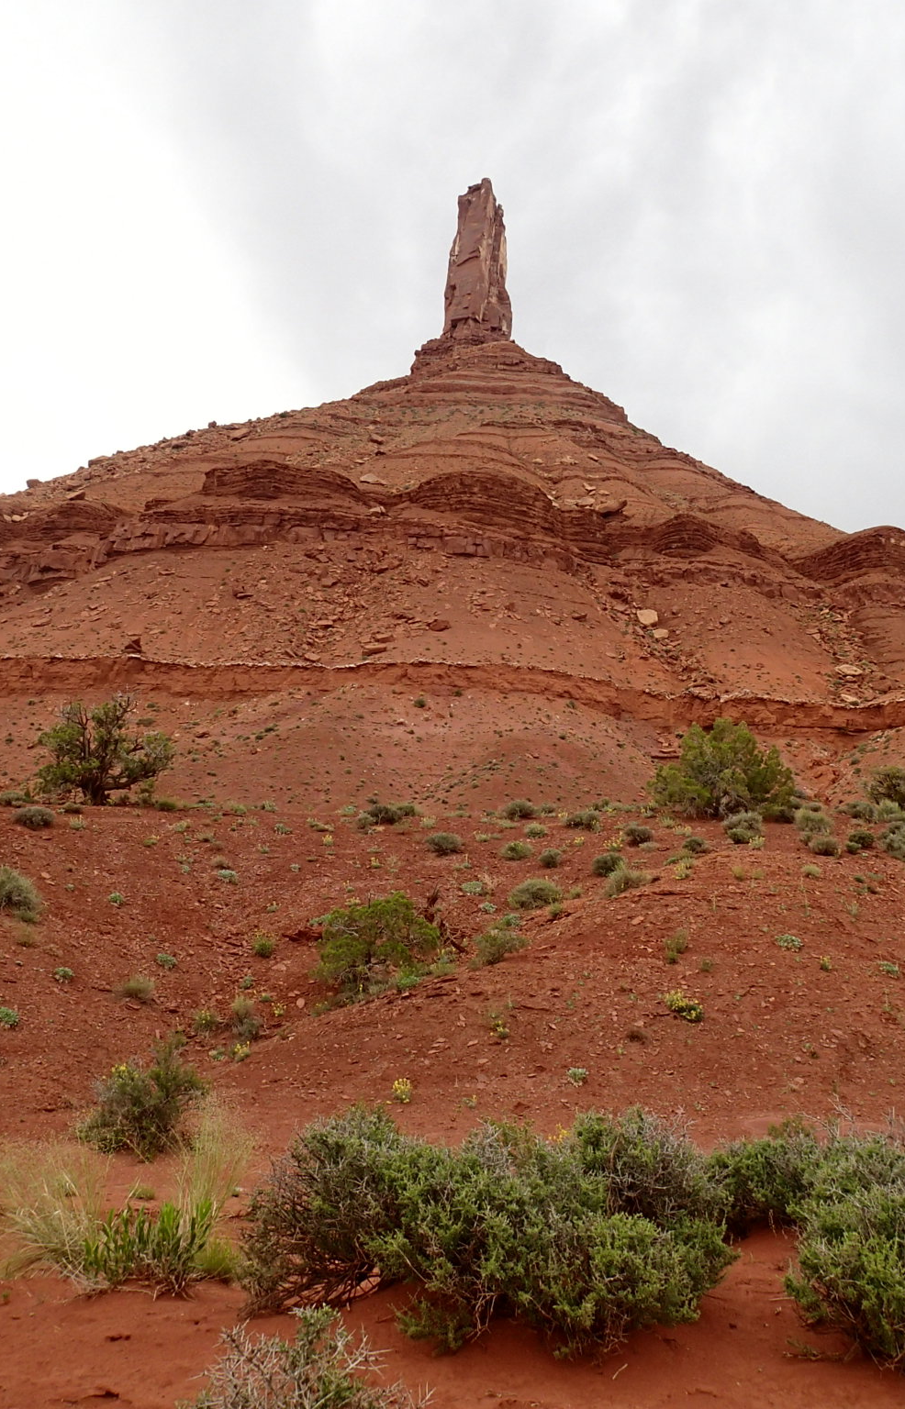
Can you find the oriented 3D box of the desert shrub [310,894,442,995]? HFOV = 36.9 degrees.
[{"bbox_3d":[-0.792,2.572,14.500,1.380,1.114,1.270,0,-6,-3],"label":"desert shrub"}]

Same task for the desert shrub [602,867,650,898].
[{"bbox_3d":[2.170,2.225,17.000,0.607,0.378,0.546,0,-6,0],"label":"desert shrub"}]

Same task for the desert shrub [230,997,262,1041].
[{"bbox_3d":[-1.702,2.599,11.200,0.267,0.345,0.253,1,-6,-8],"label":"desert shrub"}]

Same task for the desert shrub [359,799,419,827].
[{"bbox_3d":[-1.059,1.801,22.500,0.974,0.462,0.828,0,-6,-3],"label":"desert shrub"}]

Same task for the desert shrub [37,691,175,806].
[{"bbox_3d":[-7.675,0.974,30.000,3.051,2.385,2.593,0,-6,0],"label":"desert shrub"}]

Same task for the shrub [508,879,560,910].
[{"bbox_3d":[1.000,2.311,16.500,0.660,0.385,0.594,0,-6,0],"label":"shrub"}]

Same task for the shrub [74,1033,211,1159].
[{"bbox_3d":[-1.867,2.368,8.200,0.798,0.722,0.719,0,-6,0],"label":"shrub"}]

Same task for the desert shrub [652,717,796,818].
[{"bbox_3d":[5.048,1.228,25.500,2.731,1.876,2.512,-1,-6,11],"label":"desert shrub"}]

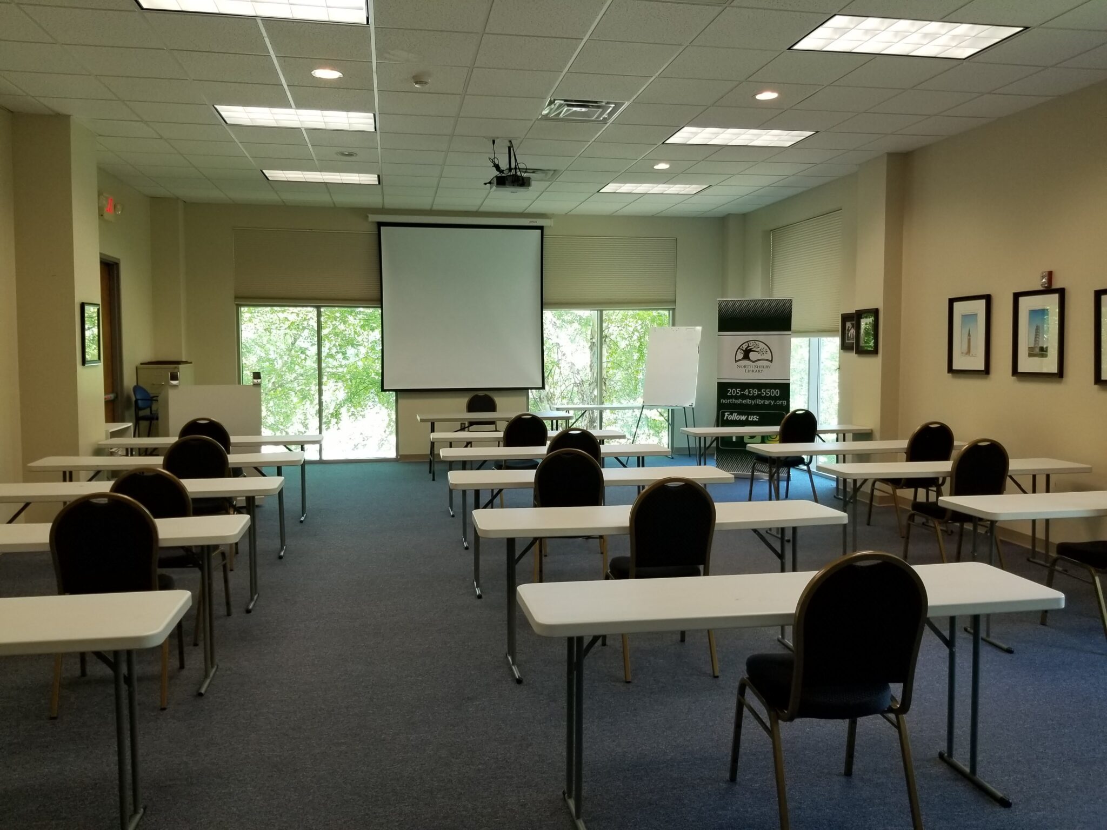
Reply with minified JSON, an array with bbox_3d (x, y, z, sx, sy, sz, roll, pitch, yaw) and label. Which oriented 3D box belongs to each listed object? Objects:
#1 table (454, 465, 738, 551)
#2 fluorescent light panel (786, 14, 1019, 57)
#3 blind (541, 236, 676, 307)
[{"bbox_3d":[0.240,0.754,5.474,1.830,0.737,0.460,-1,5,-9],"label":"table"},{"bbox_3d":[2.063,-2.200,4.865,1.200,0.070,0.600,-1,5,-10],"label":"fluorescent light panel"},{"bbox_3d":[0.696,-1.977,11.487,2.080,0.970,0.060,-1,5,-11],"label":"blind"}]

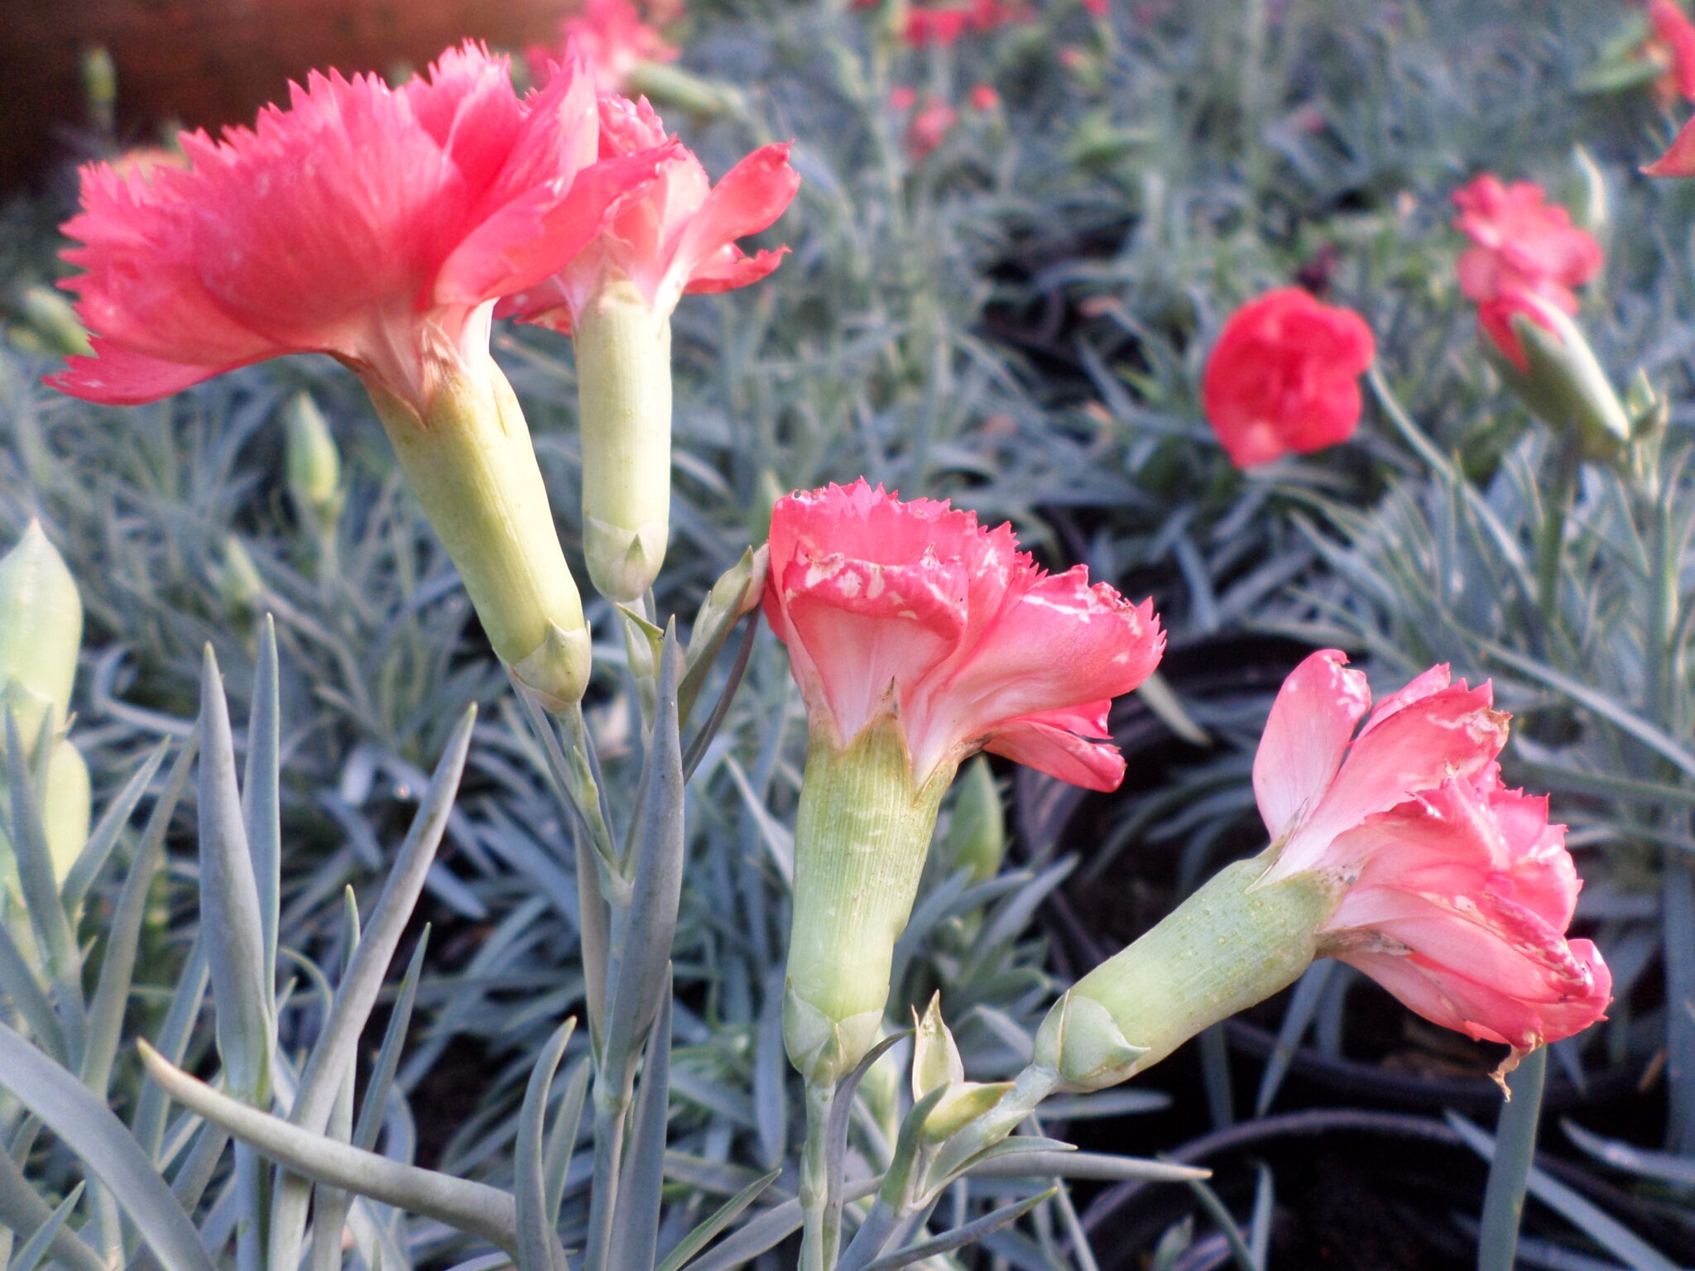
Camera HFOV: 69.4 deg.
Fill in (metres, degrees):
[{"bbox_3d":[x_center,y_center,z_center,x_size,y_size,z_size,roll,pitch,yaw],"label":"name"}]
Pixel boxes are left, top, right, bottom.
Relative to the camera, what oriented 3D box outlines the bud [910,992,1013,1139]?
[{"bbox_3d":[0.012,0.047,0.132,0.011,0.015,0.009,6,9,0],"label":"bud"}]

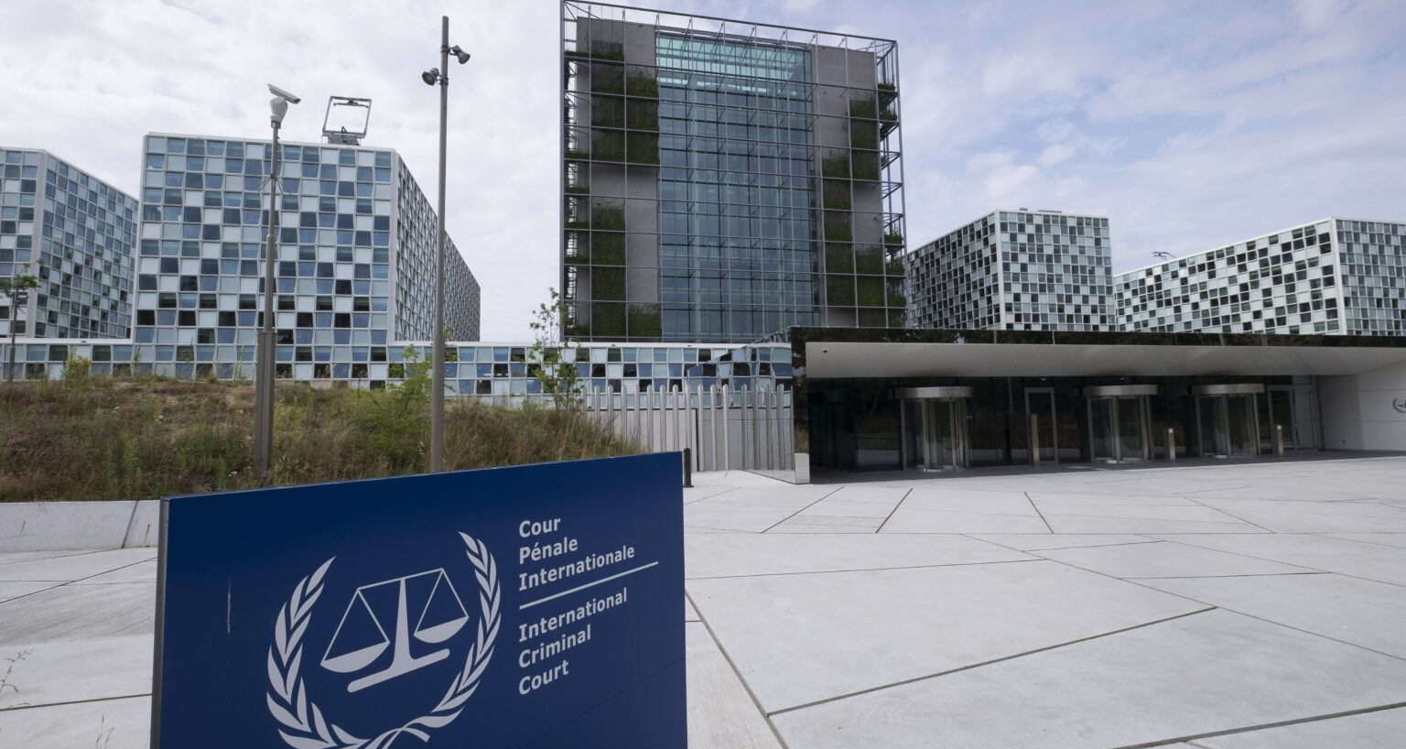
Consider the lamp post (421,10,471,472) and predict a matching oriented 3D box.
[{"bbox_3d":[-4.443,-2.284,10.004,0.790,8.183,0.500,0,-4,-12],"label":"lamp post"}]

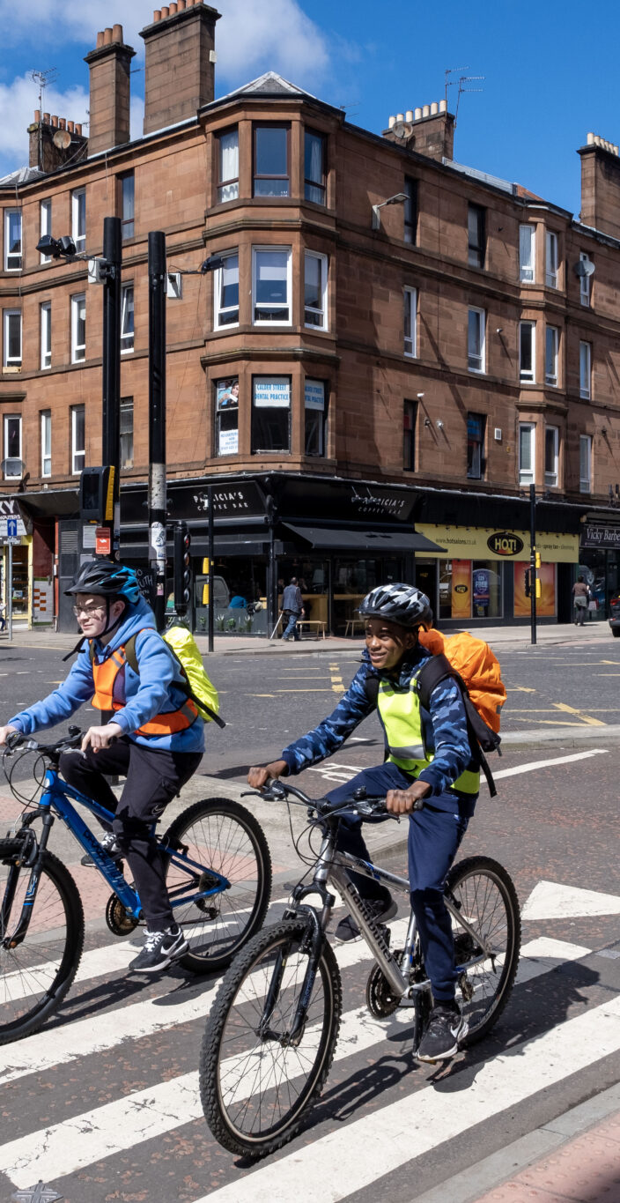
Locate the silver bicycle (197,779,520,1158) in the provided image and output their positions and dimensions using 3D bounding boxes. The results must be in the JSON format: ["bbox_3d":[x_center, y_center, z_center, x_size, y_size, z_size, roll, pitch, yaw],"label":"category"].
[{"bbox_3d":[0.236,1.066,4.160,0.620,1.030,1.700,3,2,39],"label":"silver bicycle"}]

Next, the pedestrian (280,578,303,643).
[{"bbox_3d":[-0.485,0.195,34.500,0.520,1.680,0.480,0,0,42],"label":"pedestrian"}]

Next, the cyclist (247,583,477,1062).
[{"bbox_3d":[0.275,0.707,4.170,0.620,1.520,0.720,3,2,39],"label":"cyclist"}]

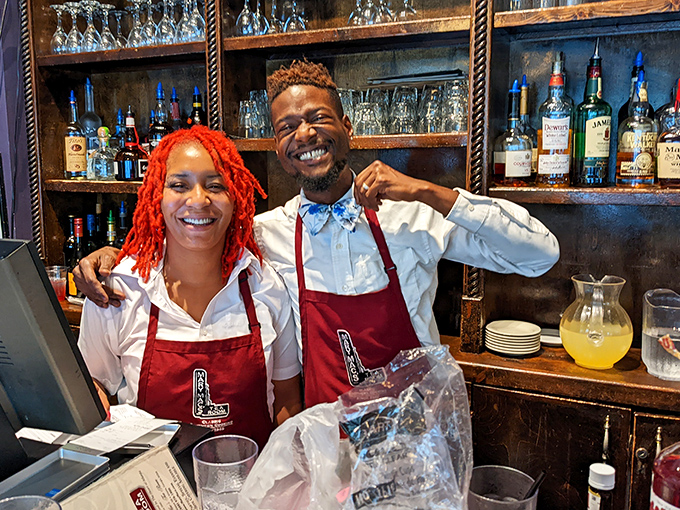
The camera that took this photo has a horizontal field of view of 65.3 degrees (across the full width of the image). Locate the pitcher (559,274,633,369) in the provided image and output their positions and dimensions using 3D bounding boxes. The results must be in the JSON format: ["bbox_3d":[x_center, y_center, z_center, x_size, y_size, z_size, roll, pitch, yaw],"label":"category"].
[{"bbox_3d":[0.653,0.172,1.354,0.170,0.216,0.190,5,9,27],"label":"pitcher"}]

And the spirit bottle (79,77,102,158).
[{"bbox_3d":[-0.996,-0.499,2.120,0.082,0.410,0.082,-1,8,-15],"label":"spirit bottle"}]

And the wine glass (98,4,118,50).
[{"bbox_3d":[-0.819,-0.791,1.874,0.063,0.172,0.063,4,8,20],"label":"wine glass"}]

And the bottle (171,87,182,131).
[{"bbox_3d":[-0.582,-0.426,1.895,0.080,0.337,0.080,1,8,2],"label":"bottle"}]

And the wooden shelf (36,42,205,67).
[{"bbox_3d":[-0.732,-0.710,1.973,0.749,0.037,0.270,4,8,21],"label":"wooden shelf"}]

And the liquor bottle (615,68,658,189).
[{"bbox_3d":[0.734,-0.309,1.306,0.085,0.281,0.082,4,8,25],"label":"liquor bottle"}]

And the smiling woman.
[{"bbox_3d":[-0.300,0.568,1.119,0.470,1.650,0.320,-1,8,-12],"label":"smiling woman"}]

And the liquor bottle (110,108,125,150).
[{"bbox_3d":[-0.852,-0.425,2.064,0.082,0.282,0.075,-1,8,-15],"label":"liquor bottle"}]

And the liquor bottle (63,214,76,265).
[{"bbox_3d":[-1.032,0.005,2.056,0.068,0.319,0.068,-2,8,-21],"label":"liquor bottle"}]

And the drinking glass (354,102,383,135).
[{"bbox_3d":[0.085,-0.393,1.548,0.086,0.100,0.086,1,8,0],"label":"drinking glass"}]

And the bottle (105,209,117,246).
[{"bbox_3d":[-0.880,-0.001,2.056,0.078,0.343,0.078,1,8,-1],"label":"bottle"}]

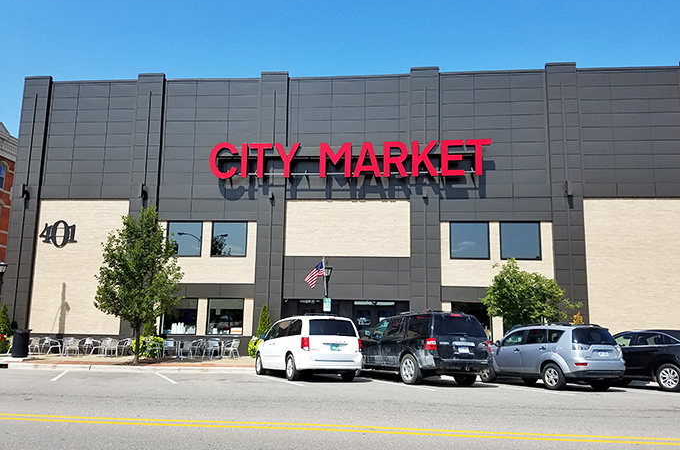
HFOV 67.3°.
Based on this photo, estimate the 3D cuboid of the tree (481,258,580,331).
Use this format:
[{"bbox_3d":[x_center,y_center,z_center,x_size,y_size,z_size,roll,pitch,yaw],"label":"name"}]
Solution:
[{"bbox_3d":[6.669,3.210,18.068,3.400,4.020,3.300,0,-8,5],"label":"tree"}]

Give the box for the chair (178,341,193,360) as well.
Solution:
[{"bbox_3d":[-6.041,4.939,20.100,0.560,0.750,0.580,3,-8,-13],"label":"chair"}]

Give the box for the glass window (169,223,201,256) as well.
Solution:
[{"bbox_3d":[-6.815,0.649,22.385,1.584,1.534,0.100,0,-8,5],"label":"glass window"}]

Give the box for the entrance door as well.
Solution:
[{"bbox_3d":[1.646,4.492,21.889,2.100,2.400,0.150,0,-8,5],"label":"entrance door"}]

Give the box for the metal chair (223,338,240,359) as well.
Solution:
[{"bbox_3d":[-4.237,4.860,20.000,0.570,0.760,0.560,-5,-11,32],"label":"metal chair"}]

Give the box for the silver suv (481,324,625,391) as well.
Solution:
[{"bbox_3d":[5.904,3.824,15.121,1.800,1.710,4.600,6,-12,-23],"label":"silver suv"}]

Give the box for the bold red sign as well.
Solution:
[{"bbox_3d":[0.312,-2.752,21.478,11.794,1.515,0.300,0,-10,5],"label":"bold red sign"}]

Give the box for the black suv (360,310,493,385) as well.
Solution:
[{"bbox_3d":[2.295,3.769,16.007,2.050,1.950,5.250,5,-11,-24],"label":"black suv"}]

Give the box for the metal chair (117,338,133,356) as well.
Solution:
[{"bbox_3d":[-8.632,4.941,20.600,0.580,0.750,0.560,2,-8,-7],"label":"metal chair"}]

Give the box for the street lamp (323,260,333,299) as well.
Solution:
[{"bbox_3d":[-0.457,3.304,19.019,0.400,3.889,0.400,0,-8,5],"label":"street lamp"}]

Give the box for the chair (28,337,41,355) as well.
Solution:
[{"bbox_3d":[-12.371,4.913,20.700,0.560,0.750,0.580,4,-9,-19],"label":"chair"}]

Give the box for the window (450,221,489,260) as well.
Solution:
[{"bbox_3d":[5.408,0.659,21.213,1.601,1.583,0.120,0,-10,5],"label":"window"}]

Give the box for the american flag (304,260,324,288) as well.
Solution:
[{"bbox_3d":[-0.933,1.858,19.010,0.772,1.030,0.300,0,-8,5],"label":"american flag"}]

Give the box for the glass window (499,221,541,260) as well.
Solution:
[{"bbox_3d":[7.518,0.672,21.246,1.675,1.602,0.100,0,-8,5],"label":"glass window"}]

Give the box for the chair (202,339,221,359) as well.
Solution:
[{"bbox_3d":[-5.092,4.937,20.318,0.560,0.790,0.580,-6,-11,41],"label":"chair"}]

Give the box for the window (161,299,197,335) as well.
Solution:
[{"bbox_3d":[-6.841,3.906,21.713,1.556,1.517,0.120,0,-10,5],"label":"window"}]

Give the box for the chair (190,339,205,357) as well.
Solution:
[{"bbox_3d":[-5.652,4.925,20.400,0.580,0.750,0.560,2,-8,-7],"label":"chair"}]

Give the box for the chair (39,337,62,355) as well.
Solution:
[{"bbox_3d":[-11.577,4.913,20.600,0.650,0.750,0.560,-1,-8,11],"label":"chair"}]

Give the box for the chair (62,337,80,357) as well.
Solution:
[{"bbox_3d":[-10.666,4.889,20.347,0.560,0.760,0.570,4,-10,-15],"label":"chair"}]

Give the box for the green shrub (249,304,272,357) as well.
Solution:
[{"bbox_3d":[-3.047,4.269,20.657,1.200,2.083,1.150,0,-8,5],"label":"green shrub"}]

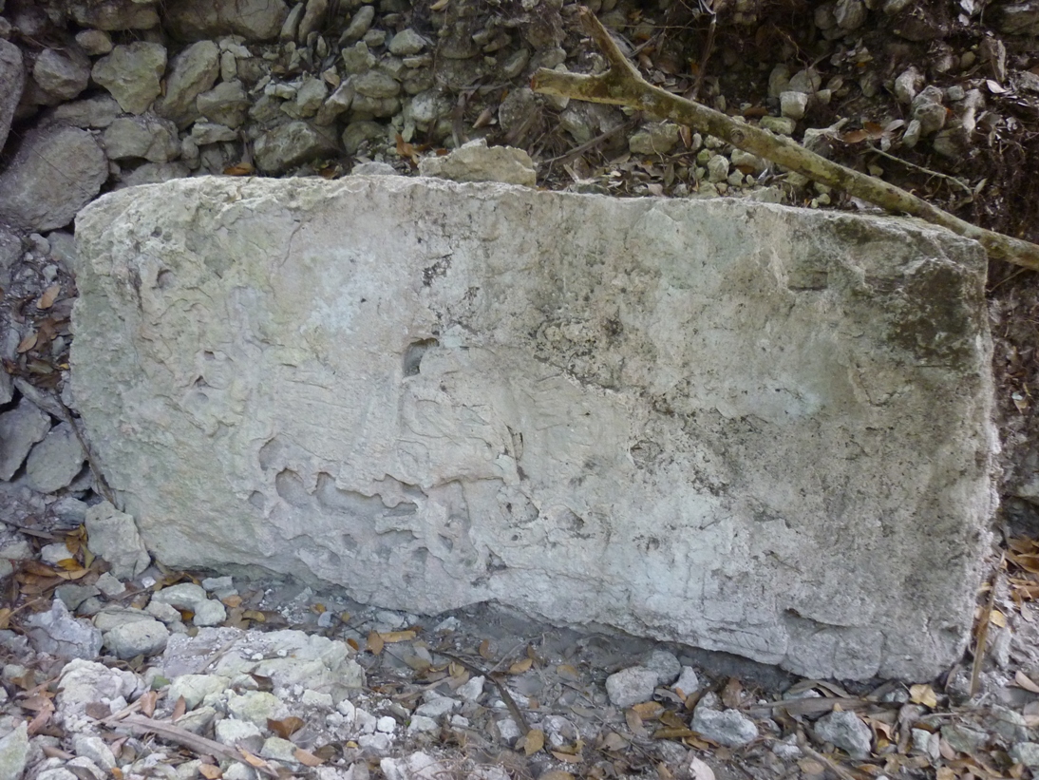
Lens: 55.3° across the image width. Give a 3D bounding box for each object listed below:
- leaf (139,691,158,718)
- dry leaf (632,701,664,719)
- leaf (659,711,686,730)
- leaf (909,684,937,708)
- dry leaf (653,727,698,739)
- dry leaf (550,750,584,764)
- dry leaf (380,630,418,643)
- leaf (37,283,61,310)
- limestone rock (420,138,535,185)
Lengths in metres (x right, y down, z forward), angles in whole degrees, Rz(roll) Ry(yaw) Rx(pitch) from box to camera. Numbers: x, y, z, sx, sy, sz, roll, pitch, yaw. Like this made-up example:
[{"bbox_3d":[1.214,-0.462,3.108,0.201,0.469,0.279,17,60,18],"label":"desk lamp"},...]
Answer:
[{"bbox_3d":[-0.638,0.545,1.719,0.027,0.022,0.056,-6,31,-14],"label":"leaf"},{"bbox_3d":[0.249,0.621,1.921,0.060,0.010,0.033,-1,31,-2],"label":"dry leaf"},{"bbox_3d":[0.280,0.598,1.792,0.050,0.020,0.034,23,36,32],"label":"leaf"},{"bbox_3d":[0.794,0.602,1.950,0.052,0.014,0.040,16,52,13],"label":"leaf"},{"bbox_3d":[0.279,0.612,1.767,0.082,0.018,0.027,0,30,-3],"label":"dry leaf"},{"bbox_3d":[0.088,0.671,1.814,0.058,0.013,0.027,3,36,4],"label":"dry leaf"},{"bbox_3d":[-0.240,0.488,1.962,0.075,0.014,0.025,-5,31,-11],"label":"dry leaf"},{"bbox_3d":[-1.188,-0.235,2.500,0.036,0.010,0.072,29,64,15],"label":"leaf"},{"bbox_3d":[-0.100,-0.547,2.400,0.275,0.105,0.150,1,28,-3],"label":"limestone rock"}]

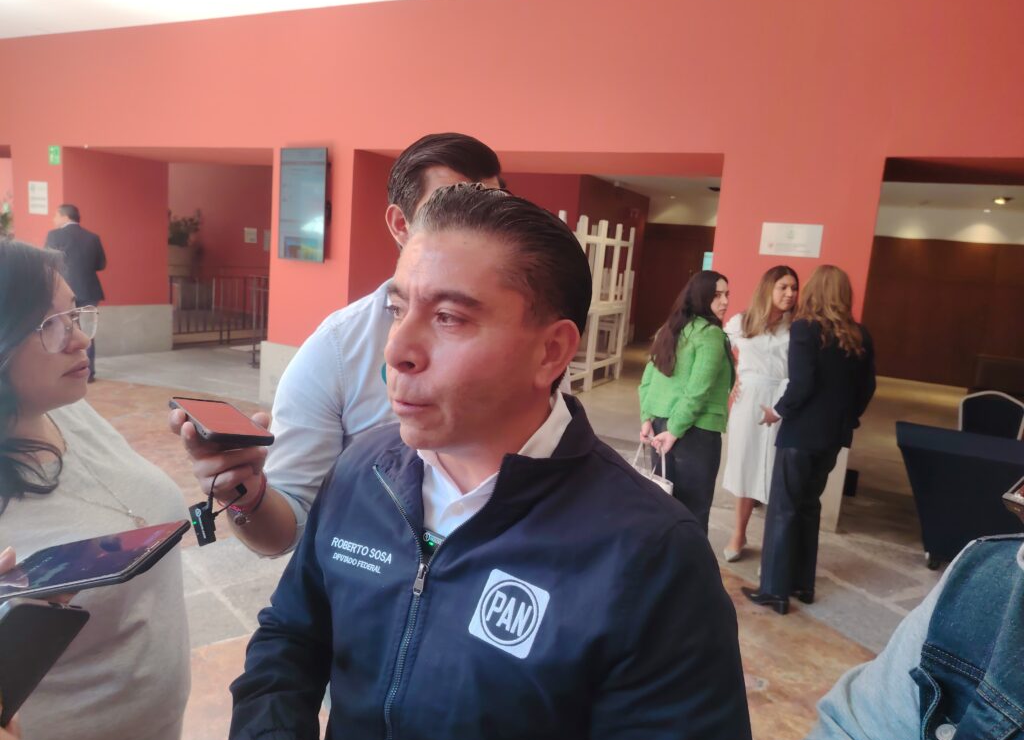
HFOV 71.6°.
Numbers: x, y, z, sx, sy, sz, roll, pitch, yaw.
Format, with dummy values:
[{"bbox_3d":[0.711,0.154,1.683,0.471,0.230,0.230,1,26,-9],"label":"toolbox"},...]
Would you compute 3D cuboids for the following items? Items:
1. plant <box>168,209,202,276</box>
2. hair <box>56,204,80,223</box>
[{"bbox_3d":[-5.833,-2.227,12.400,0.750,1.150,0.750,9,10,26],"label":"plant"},{"bbox_3d":[-4.375,-1.547,7.020,0.190,0.180,0.160,4,9,-6],"label":"hair"}]

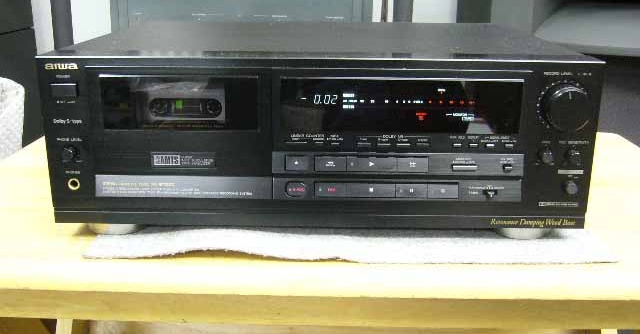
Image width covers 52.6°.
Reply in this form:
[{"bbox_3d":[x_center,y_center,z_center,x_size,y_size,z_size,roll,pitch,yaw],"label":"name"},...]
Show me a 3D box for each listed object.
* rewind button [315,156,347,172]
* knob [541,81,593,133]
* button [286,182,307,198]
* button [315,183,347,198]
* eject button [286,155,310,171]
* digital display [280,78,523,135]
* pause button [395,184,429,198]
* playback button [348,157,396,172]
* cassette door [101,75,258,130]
[{"bbox_3d":[0.009,-0.002,0.510,0.025,0.012,0.006,1,17,0],"label":"rewind button"},{"bbox_3d":[0.187,-0.044,0.489,0.033,0.033,0.017,1,17,0],"label":"knob"},{"bbox_3d":[-0.019,0.018,0.517,0.017,0.013,0.006,1,17,0],"label":"button"},{"bbox_3d":[0.009,0.019,0.517,0.025,0.012,0.006,1,17,0],"label":"button"},{"bbox_3d":[-0.018,-0.002,0.510,0.017,0.012,0.006,1,17,0],"label":"eject button"},{"bbox_3d":[0.063,-0.047,0.500,0.186,0.044,0.006,1,17,0],"label":"digital display"},{"bbox_3d":[0.074,0.020,0.517,0.025,0.012,0.006,1,17,0],"label":"pause button"},{"bbox_3d":[0.041,-0.002,0.510,0.039,0.012,0.006,1,17,0],"label":"playback button"},{"bbox_3d":[-0.108,-0.050,0.502,0.122,0.043,0.010,1,17,0],"label":"cassette door"}]

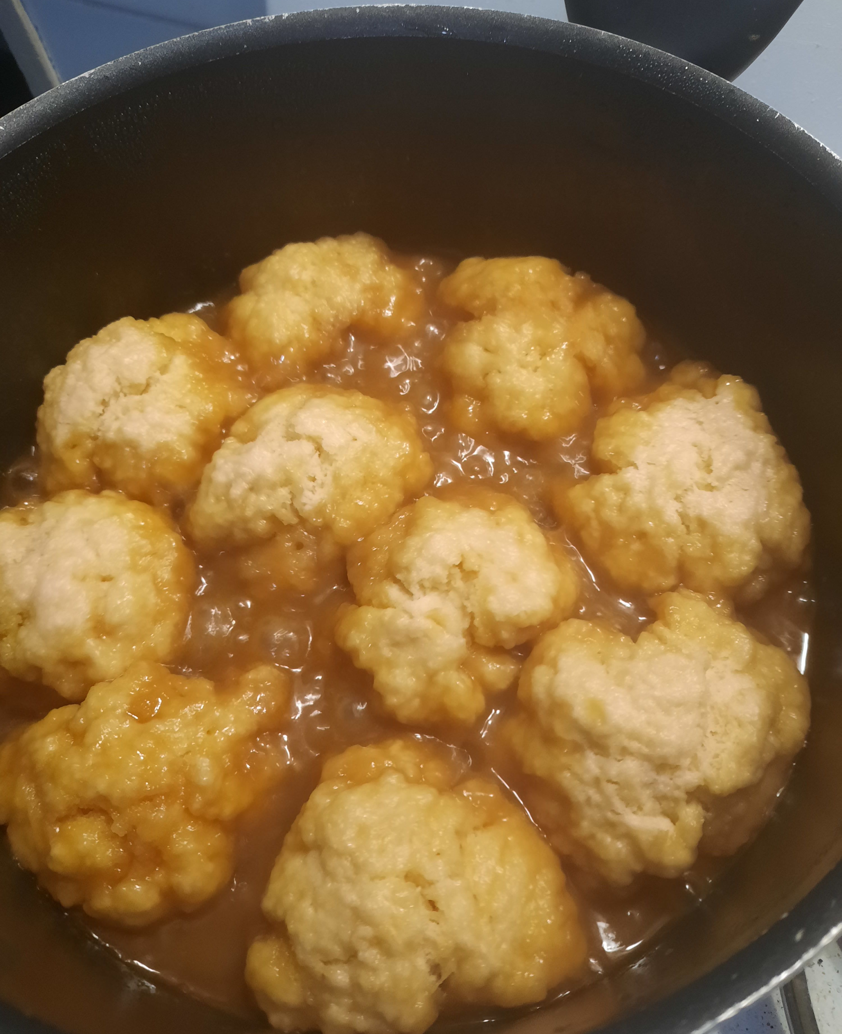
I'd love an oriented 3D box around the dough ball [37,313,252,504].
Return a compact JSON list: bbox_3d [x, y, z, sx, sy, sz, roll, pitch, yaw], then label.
[{"bbox_3d":[-0.084,-0.033,0.249,0.063,0.045,0.063,-1,62,2],"label":"dough ball"}]

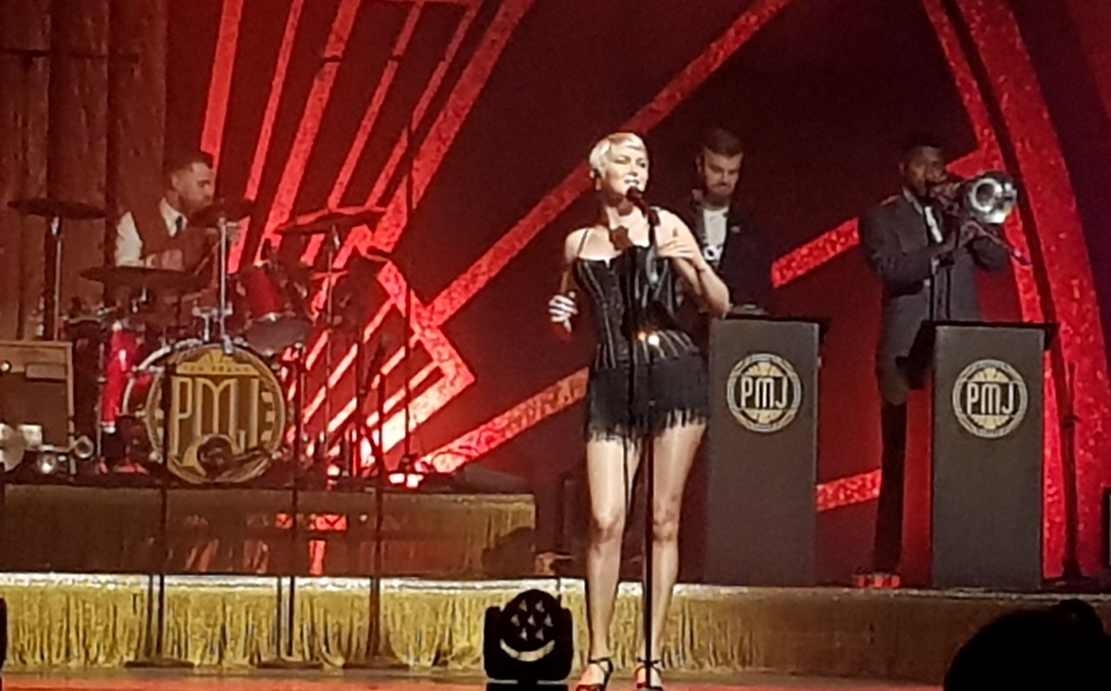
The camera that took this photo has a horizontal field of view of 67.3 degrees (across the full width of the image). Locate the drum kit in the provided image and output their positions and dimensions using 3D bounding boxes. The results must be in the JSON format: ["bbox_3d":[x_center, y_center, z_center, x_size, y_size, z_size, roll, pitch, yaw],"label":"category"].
[{"bbox_3d":[-1.500,-0.050,3.560,1.450,1.180,1.100,1,0,-19],"label":"drum kit"}]

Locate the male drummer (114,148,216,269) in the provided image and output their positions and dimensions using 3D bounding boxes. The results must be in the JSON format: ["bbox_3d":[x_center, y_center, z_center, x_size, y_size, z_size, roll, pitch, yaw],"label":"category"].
[{"bbox_3d":[-1.700,-0.190,3.720,0.580,1.360,0.720,1,0,-37],"label":"male drummer"}]

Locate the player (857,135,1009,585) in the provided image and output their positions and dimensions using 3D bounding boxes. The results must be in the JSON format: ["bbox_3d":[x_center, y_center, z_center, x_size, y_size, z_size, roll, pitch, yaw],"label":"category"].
[{"bbox_3d":[1.510,0.057,3.300,0.530,1.790,0.480,1,0,-13],"label":"player"}]

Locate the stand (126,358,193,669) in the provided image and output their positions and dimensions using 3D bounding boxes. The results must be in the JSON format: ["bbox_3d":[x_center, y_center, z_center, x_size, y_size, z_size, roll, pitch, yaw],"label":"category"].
[{"bbox_3d":[-1.420,0.600,3.000,0.250,1.110,0.250,1,0,0],"label":"stand"}]

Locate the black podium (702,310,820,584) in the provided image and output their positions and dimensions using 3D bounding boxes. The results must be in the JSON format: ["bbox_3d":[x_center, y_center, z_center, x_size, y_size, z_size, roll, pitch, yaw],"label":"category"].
[{"bbox_3d":[0.800,0.400,3.220,0.430,1.020,0.320,1,0,14],"label":"black podium"}]

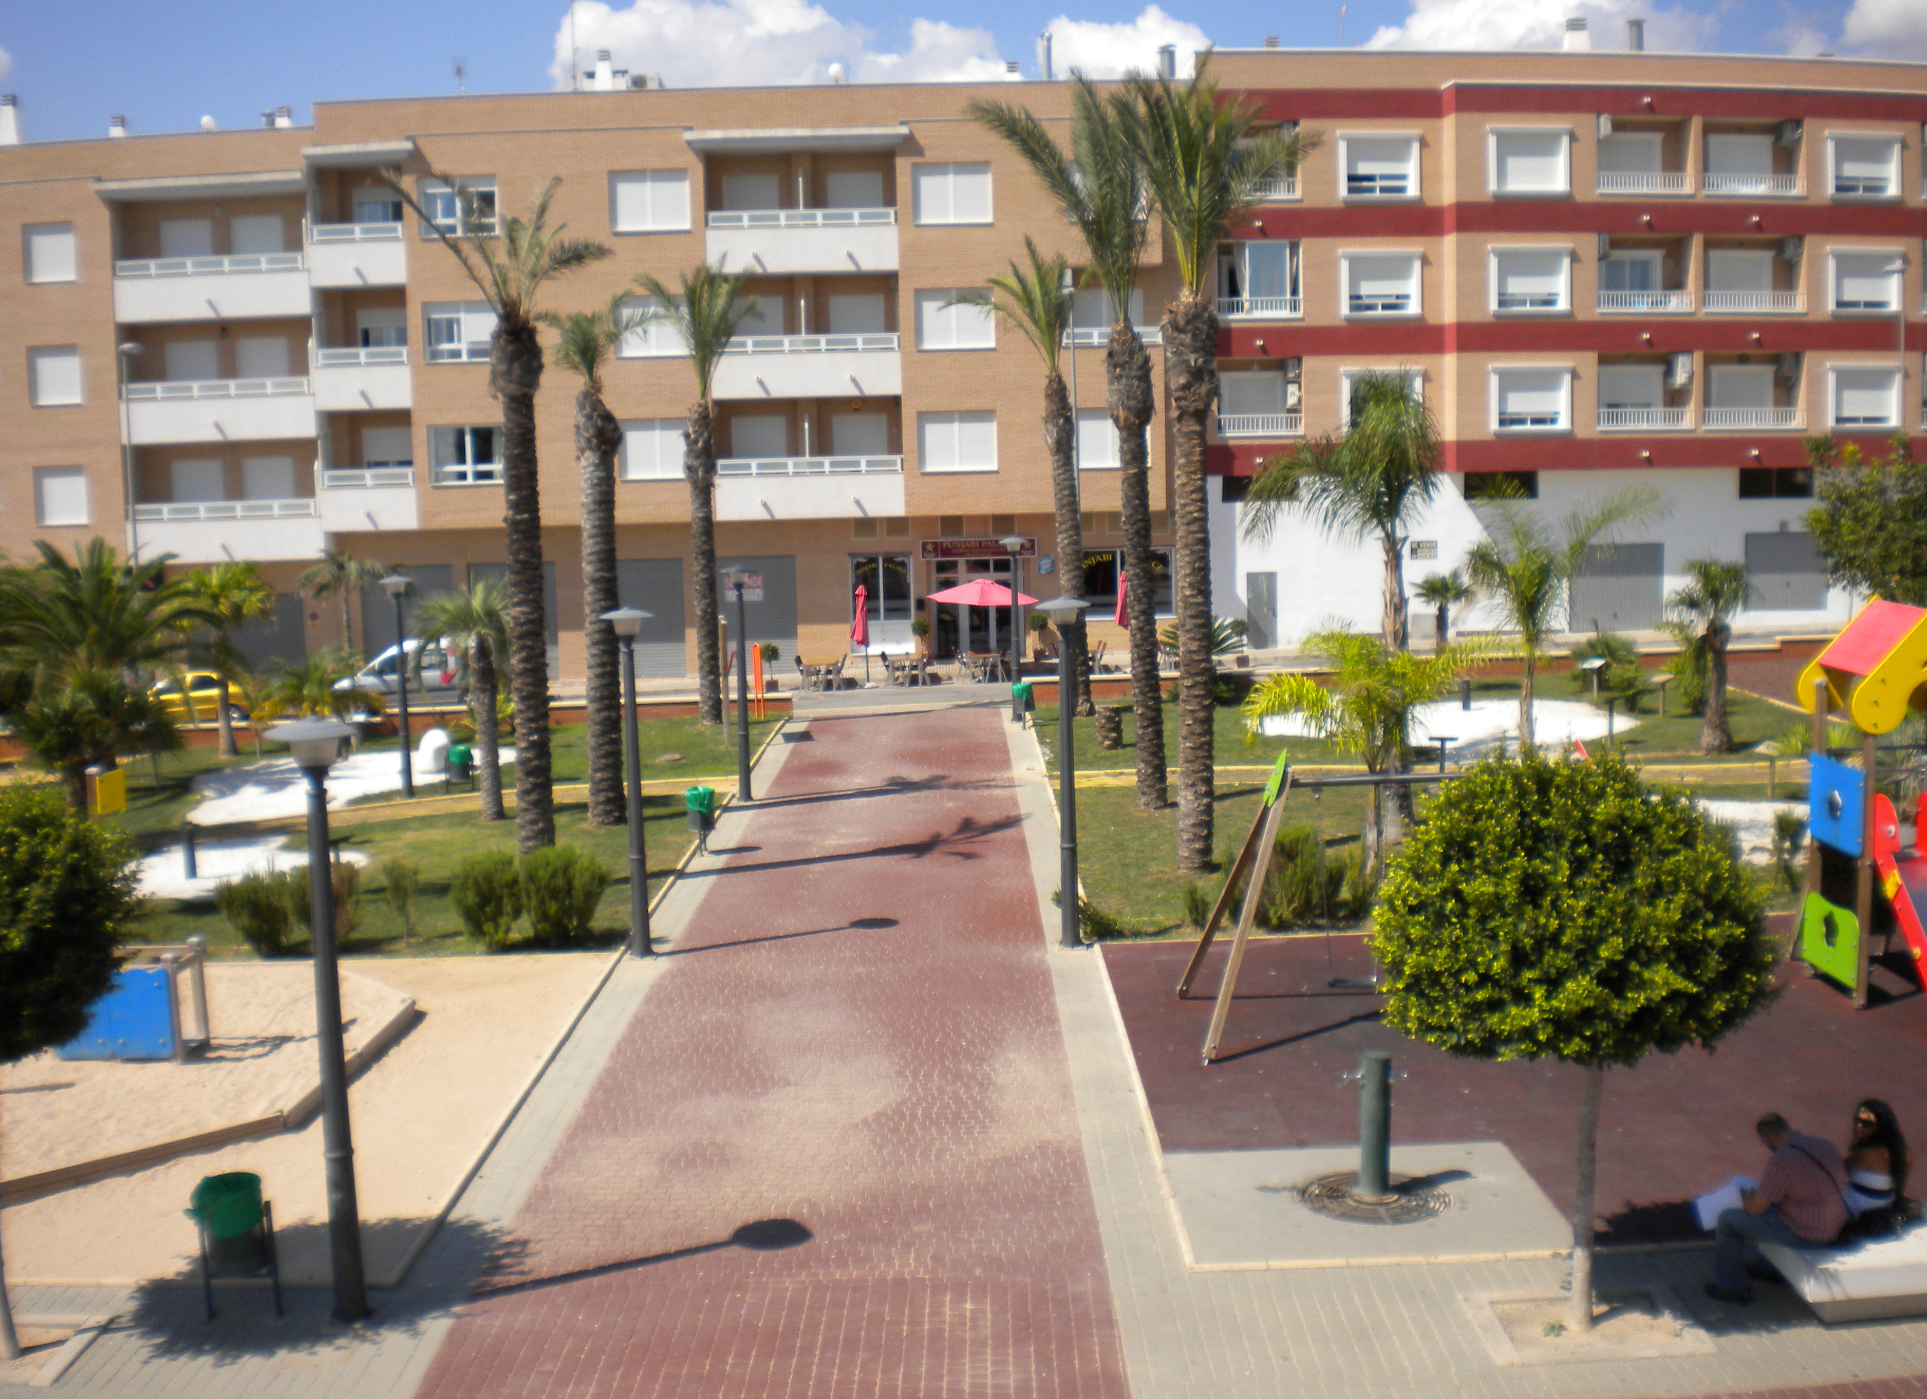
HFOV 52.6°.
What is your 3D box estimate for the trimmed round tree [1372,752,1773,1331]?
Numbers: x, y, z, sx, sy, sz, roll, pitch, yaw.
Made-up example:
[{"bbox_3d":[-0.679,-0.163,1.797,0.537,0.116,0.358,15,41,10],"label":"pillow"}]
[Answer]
[{"bbox_3d":[3.415,1.940,10.858,2.220,3.246,2.220,-1,6,0],"label":"trimmed round tree"}]

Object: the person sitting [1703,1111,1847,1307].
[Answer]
[{"bbox_3d":[4.645,2.946,11.222,0.850,1.160,0.580,4,8,42],"label":"person sitting"}]

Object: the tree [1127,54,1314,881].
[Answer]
[{"bbox_3d":[3.194,-2.851,24.246,2.350,9.900,2.350,-1,5,0],"label":"tree"}]

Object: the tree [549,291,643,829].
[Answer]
[{"bbox_3d":[-5.224,-1.940,27.919,1.650,7.451,1.650,-1,6,0],"label":"tree"}]

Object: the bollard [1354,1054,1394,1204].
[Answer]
[{"bbox_3d":[2.815,2.899,13.294,0.210,1.000,0.210,-1,5,0],"label":"bollard"}]

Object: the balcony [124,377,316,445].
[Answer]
[{"bbox_3d":[-18.086,-7.045,48.024,4.800,1.480,1.300,-1,6,0],"label":"balcony"}]

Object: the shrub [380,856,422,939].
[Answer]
[{"bbox_3d":[-6.416,2.248,22.201,0.450,0.900,0.450,-1,5,0],"label":"shrub"}]

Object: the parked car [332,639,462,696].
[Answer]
[{"bbox_3d":[-12.674,-0.452,45.000,4.000,1.800,1.720,-3,7,-10],"label":"parked car"}]

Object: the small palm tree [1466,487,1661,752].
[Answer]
[{"bbox_3d":[9.935,-1.294,32.287,3.243,4.476,2.900,-1,7,0],"label":"small palm tree"}]

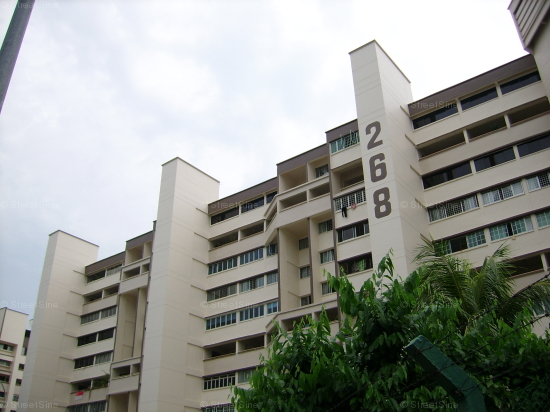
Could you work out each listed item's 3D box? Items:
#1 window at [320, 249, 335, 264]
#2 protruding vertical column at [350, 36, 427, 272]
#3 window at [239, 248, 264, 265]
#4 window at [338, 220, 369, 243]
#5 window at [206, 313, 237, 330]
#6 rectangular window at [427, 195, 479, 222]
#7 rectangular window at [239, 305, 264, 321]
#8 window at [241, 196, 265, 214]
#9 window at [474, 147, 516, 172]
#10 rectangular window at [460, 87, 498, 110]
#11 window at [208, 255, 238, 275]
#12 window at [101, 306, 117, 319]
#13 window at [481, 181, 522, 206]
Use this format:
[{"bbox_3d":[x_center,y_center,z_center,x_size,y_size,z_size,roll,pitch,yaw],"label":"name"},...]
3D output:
[{"bbox_3d":[4.579,4.317,47.305,1.527,1.039,0.150,-21,-34,32],"label":"window"},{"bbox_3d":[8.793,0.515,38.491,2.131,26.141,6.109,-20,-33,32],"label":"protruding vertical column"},{"bbox_3d":[-2.234,4.928,53.690,2.902,1.079,0.150,-21,-34,32],"label":"window"},{"bbox_3d":[5.902,1.932,41.875,2.710,1.160,0.200,-21,-35,32],"label":"window"},{"bbox_3d":[-5.124,11.048,53.063,3.869,1.079,0.150,-21,-34,32],"label":"window"},{"bbox_3d":[12.327,0.136,38.436,3.511,1.083,0.200,-20,-33,32],"label":"rectangular window"},{"bbox_3d":[-2.038,9.566,49.440,2.778,1.013,0.200,-20,-33,32],"label":"rectangular window"},{"bbox_3d":[-2.168,-0.053,54.464,2.859,0.973,0.200,-20,-33,32],"label":"window"},{"bbox_3d":[15.197,-3.173,38.419,2.695,1.018,0.130,-21,-34,32],"label":"window"},{"bbox_3d":[14.835,-7.807,40.372,2.678,1.033,0.200,-20,-33,32],"label":"rectangular window"},{"bbox_3d":[-5.219,6.040,55.702,3.869,1.100,0.150,-21,-34,32],"label":"window"},{"bbox_3d":[-19.797,12.768,66.283,2.742,1.022,0.130,-21,-34,32],"label":"window"},{"bbox_3d":[15.227,-0.796,37.146,2.691,0.984,0.130,-21,-34,32],"label":"window"}]

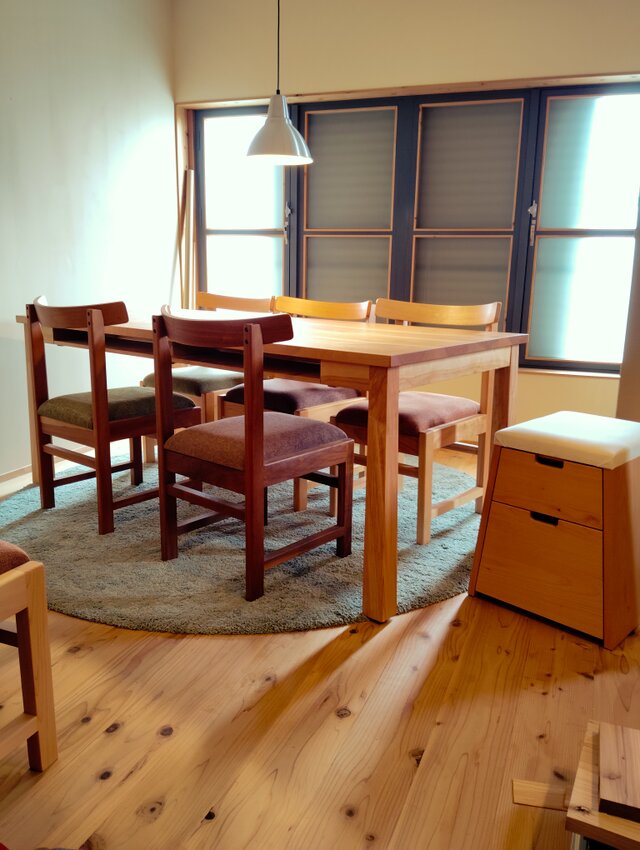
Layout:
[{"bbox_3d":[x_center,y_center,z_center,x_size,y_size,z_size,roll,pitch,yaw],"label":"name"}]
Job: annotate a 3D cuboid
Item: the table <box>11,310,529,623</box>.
[{"bbox_3d":[-0.270,-0.023,2.624,1.809,0.715,0.831,11,16,38],"label":"table"}]

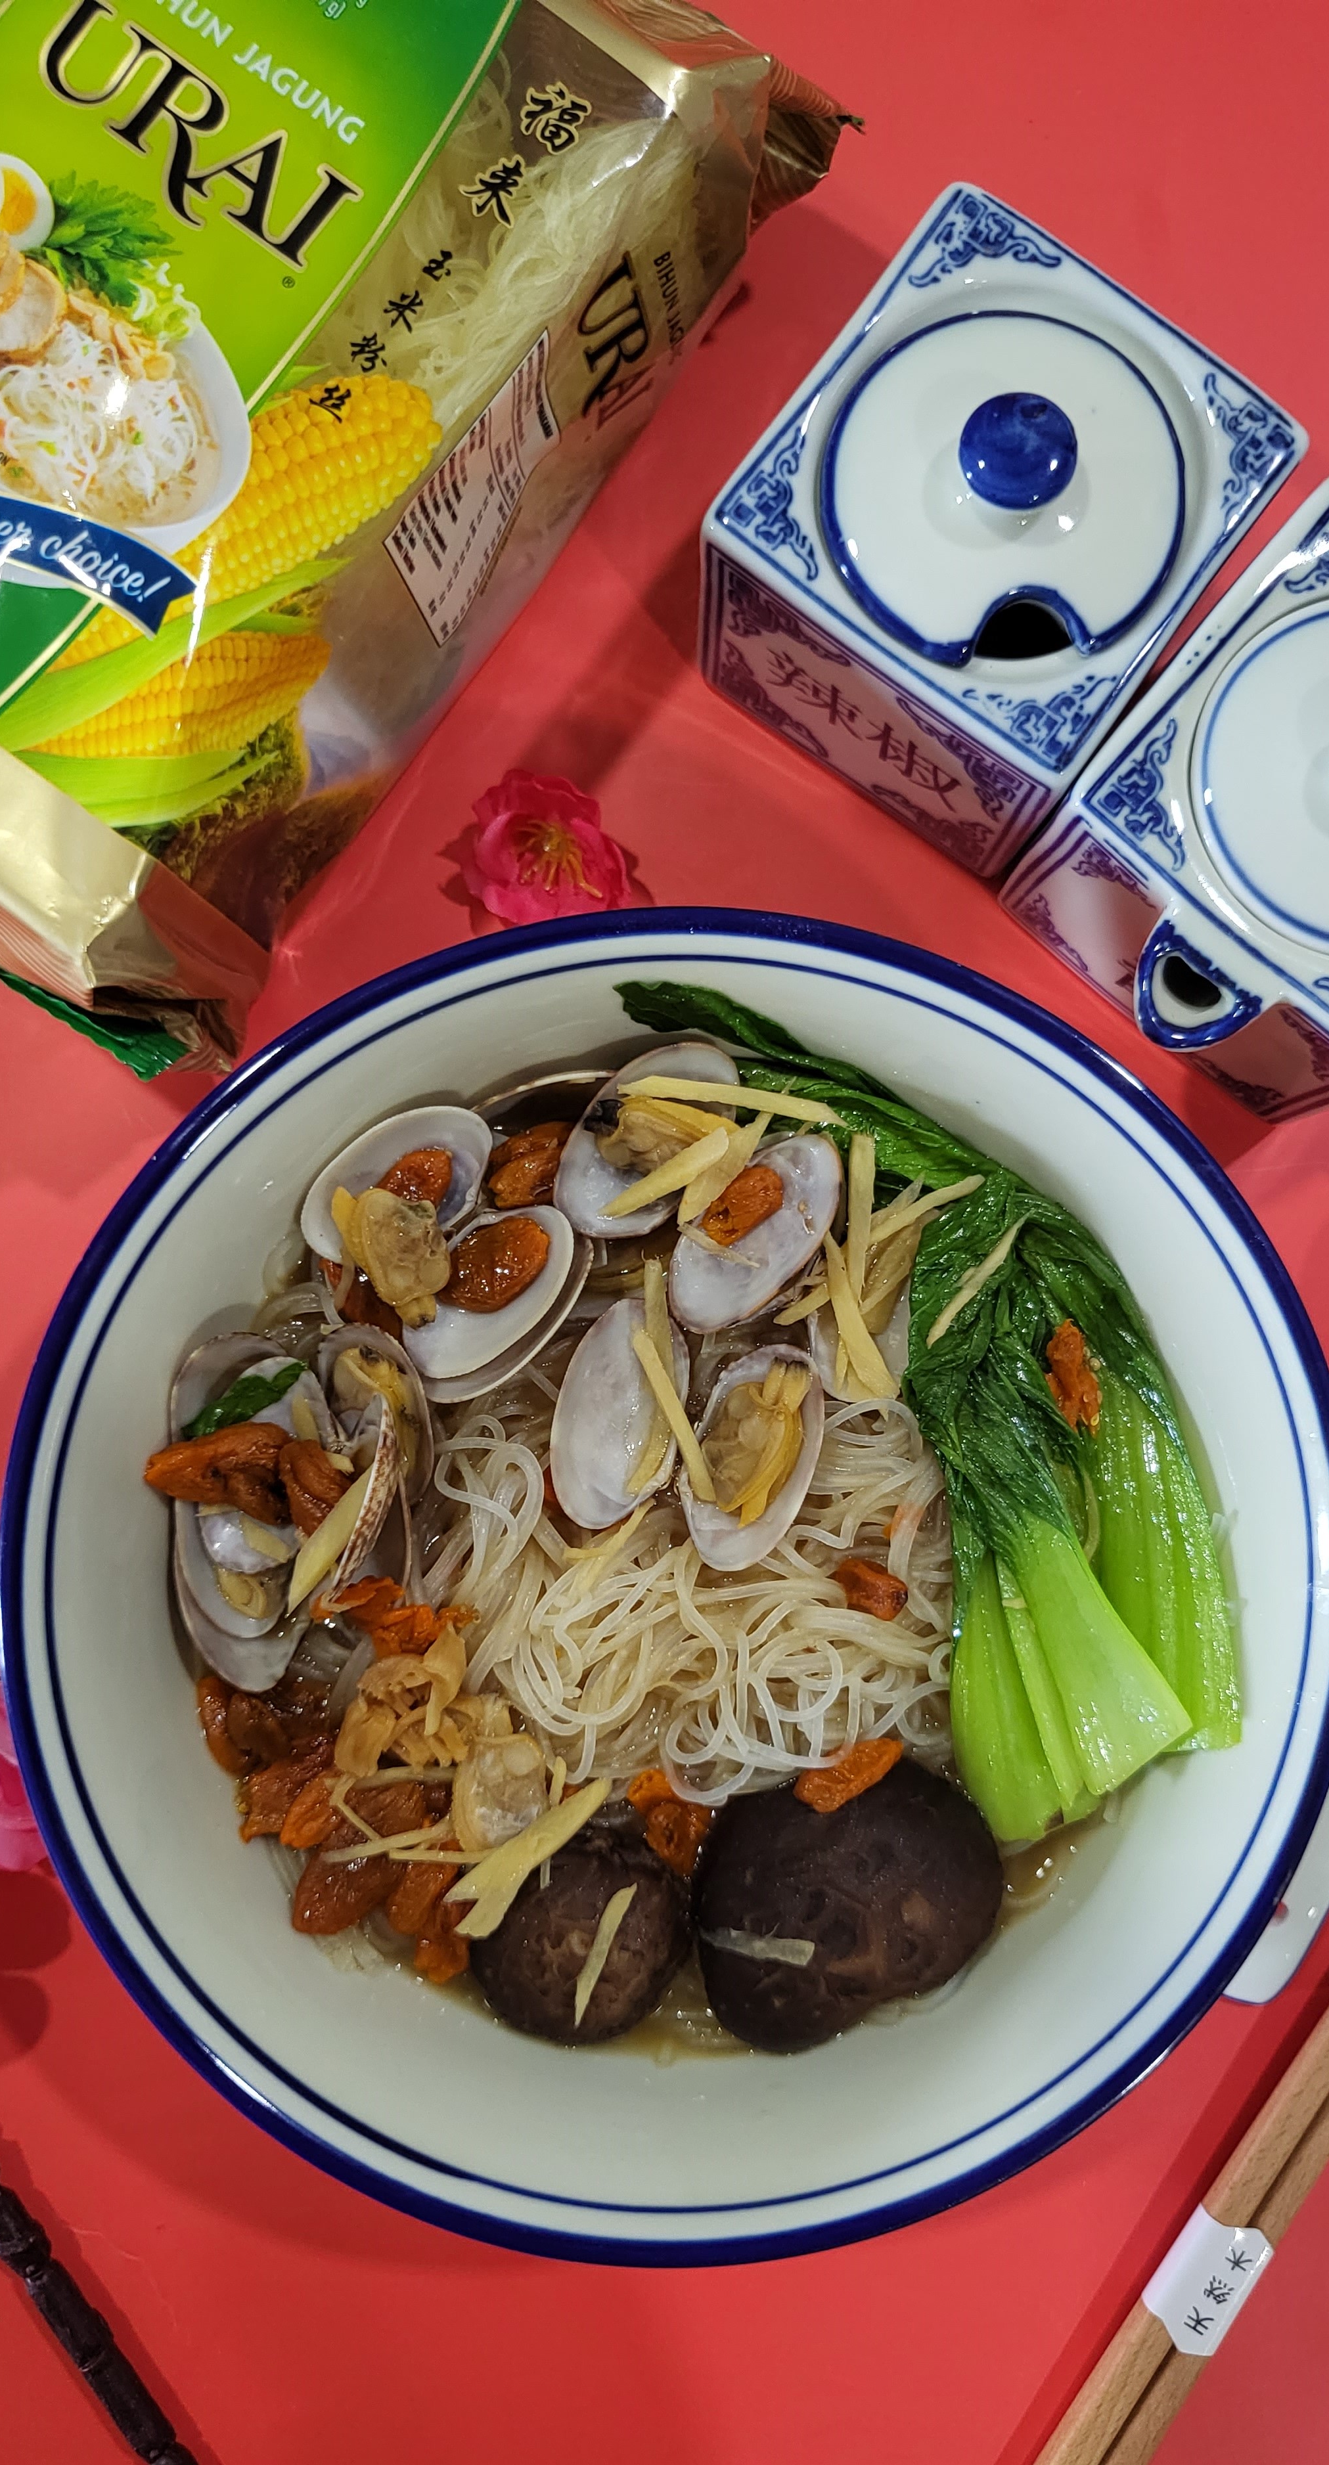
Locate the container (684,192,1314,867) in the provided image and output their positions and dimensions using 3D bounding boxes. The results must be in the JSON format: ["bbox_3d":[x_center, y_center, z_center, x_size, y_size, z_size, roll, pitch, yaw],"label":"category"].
[{"bbox_3d":[0.051,-0.110,0.299,0.066,0.090,0.063,36,90,1],"label":"container"}]

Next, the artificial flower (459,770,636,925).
[{"bbox_3d":[-0.021,-0.069,0.333,0.030,0.018,0.030,0,95,1],"label":"artificial flower"}]

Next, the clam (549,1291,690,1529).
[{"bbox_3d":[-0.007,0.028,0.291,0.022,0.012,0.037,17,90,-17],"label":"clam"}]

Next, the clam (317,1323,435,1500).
[{"bbox_3d":[-0.045,0.029,0.290,0.020,0.014,0.031,-16,89,21],"label":"clam"}]

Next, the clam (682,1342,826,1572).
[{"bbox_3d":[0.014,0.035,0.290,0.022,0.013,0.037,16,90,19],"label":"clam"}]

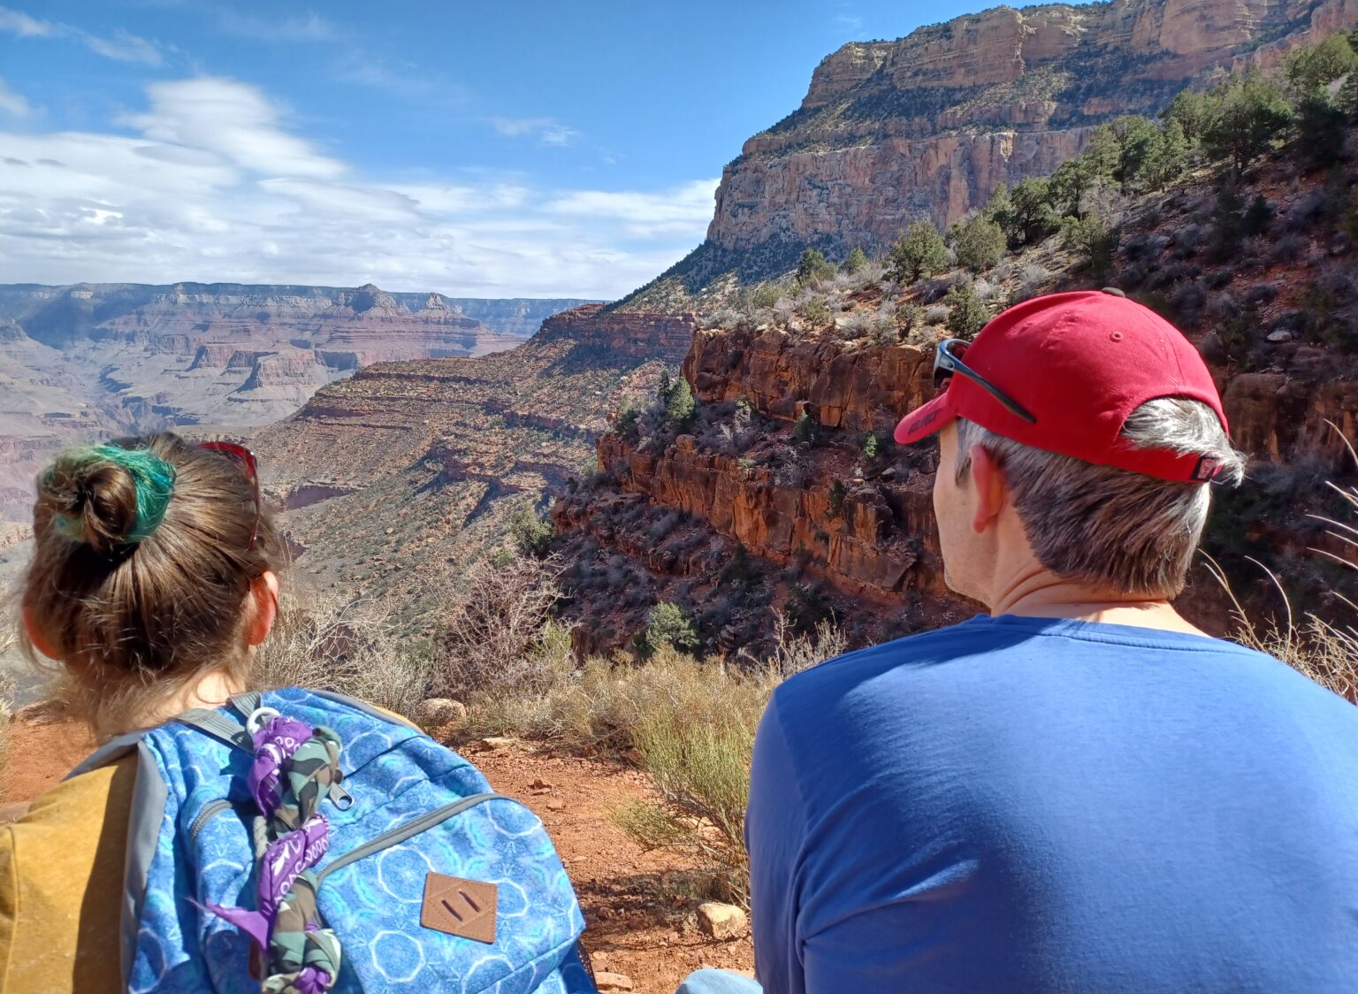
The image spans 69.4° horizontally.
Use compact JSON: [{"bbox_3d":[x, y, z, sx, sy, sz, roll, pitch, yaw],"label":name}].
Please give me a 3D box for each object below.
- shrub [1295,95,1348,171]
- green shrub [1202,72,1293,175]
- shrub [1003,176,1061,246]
[{"bbox_3d":[25.550,-14.490,39.000,1.910,2.920,1.850,5,9,32],"label":"shrub"},{"bbox_3d":[23.770,-15.610,41.000,3.340,4.130,3.240,4,9,29],"label":"green shrub"},{"bbox_3d":[16.600,-13.390,46.000,2.530,3.110,2.450,3,8,19],"label":"shrub"}]

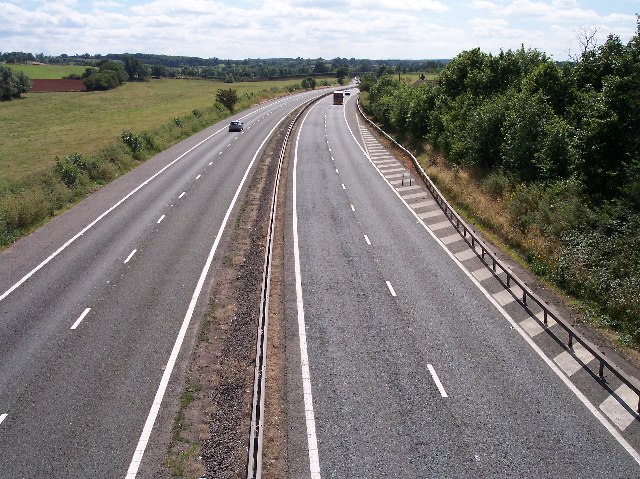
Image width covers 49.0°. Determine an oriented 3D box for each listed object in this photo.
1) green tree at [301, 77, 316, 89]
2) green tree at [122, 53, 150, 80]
[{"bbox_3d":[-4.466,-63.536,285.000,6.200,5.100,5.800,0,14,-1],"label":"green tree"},{"bbox_3d":[-109.786,-102.906,420.000,16.500,15.600,14.500,-4,14,-14],"label":"green tree"}]

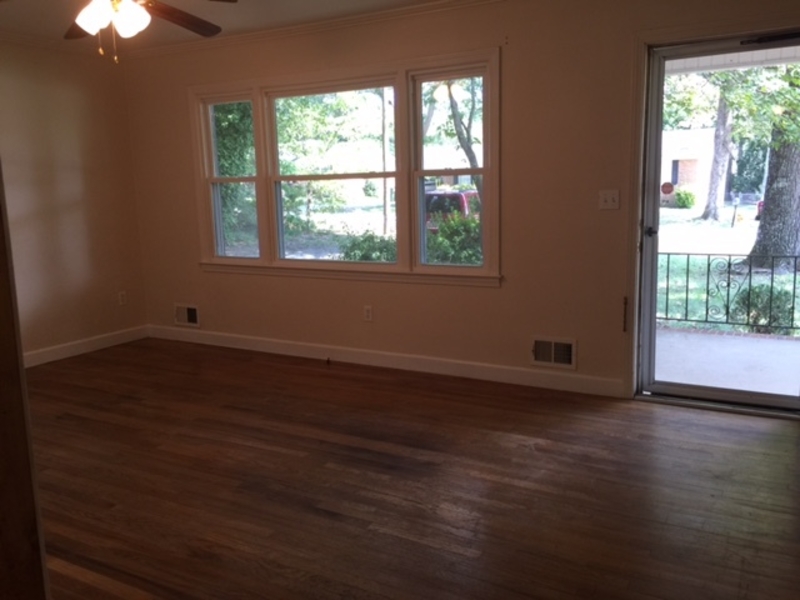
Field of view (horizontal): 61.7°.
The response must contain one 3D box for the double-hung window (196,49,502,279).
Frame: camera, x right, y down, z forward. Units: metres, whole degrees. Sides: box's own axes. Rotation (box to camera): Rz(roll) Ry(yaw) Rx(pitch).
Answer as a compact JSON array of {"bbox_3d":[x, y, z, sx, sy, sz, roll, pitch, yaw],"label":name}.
[{"bbox_3d":[-0.530,-0.920,4.942,2.678,1.494,0.130,4,11,29],"label":"double-hung window"}]

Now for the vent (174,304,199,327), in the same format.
[{"bbox_3d":[-1.875,0.138,5.878,0.290,0.195,0.022,4,11,29],"label":"vent"}]

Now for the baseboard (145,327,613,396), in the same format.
[{"bbox_3d":[-0.475,0.421,5.144,4.253,0.113,0.020,4,11,29],"label":"baseboard"}]

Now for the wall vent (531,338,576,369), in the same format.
[{"bbox_3d":[0.984,0.342,4.312,0.293,0.199,0.022,4,11,29],"label":"wall vent"}]

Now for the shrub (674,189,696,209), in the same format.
[{"bbox_3d":[14.058,-4.949,33.000,1.080,0.980,1.020,4,11,29],"label":"shrub"}]

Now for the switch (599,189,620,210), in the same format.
[{"bbox_3d":[1.248,-0.595,3.995,0.115,0.115,0.016,4,11,29],"label":"switch"}]

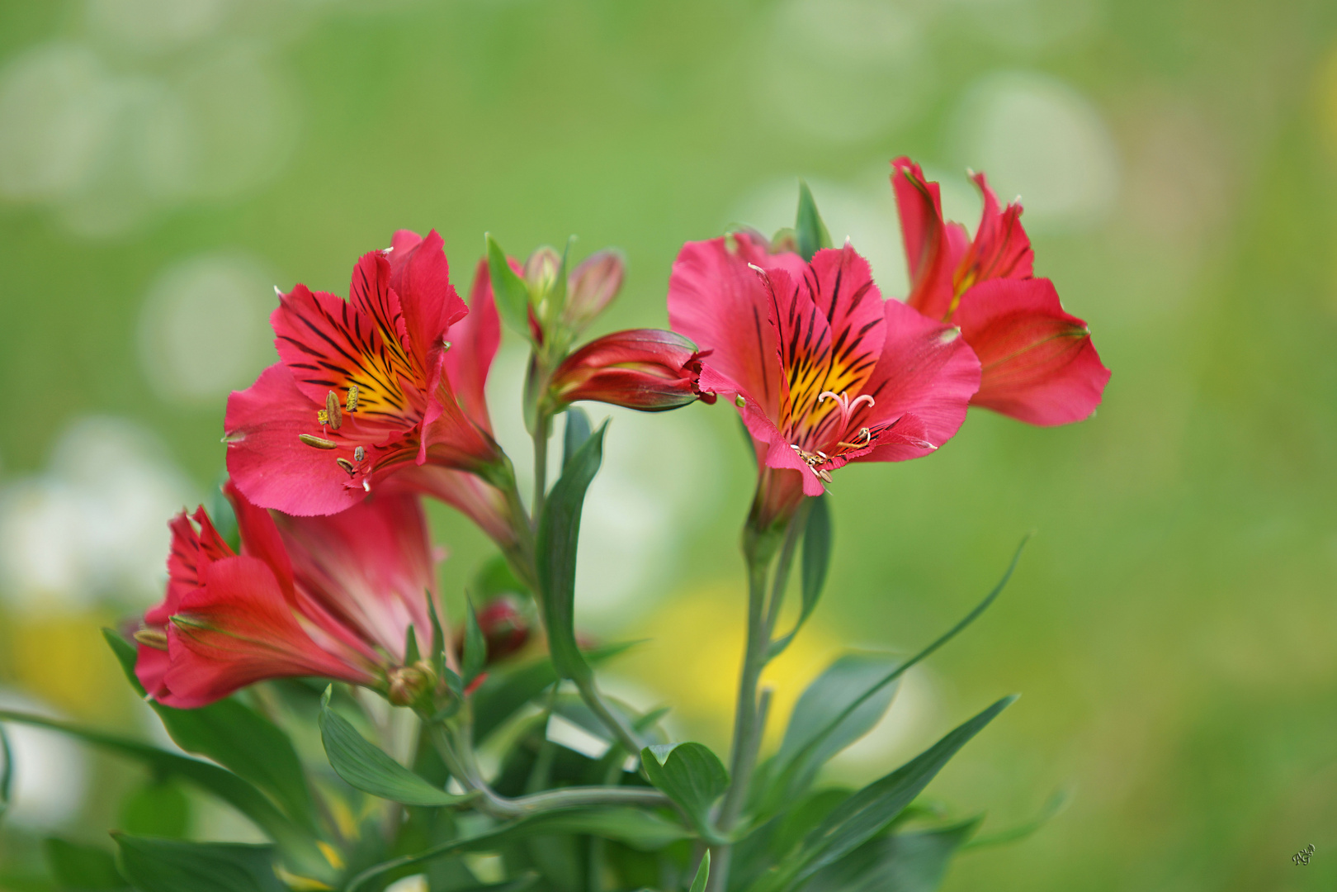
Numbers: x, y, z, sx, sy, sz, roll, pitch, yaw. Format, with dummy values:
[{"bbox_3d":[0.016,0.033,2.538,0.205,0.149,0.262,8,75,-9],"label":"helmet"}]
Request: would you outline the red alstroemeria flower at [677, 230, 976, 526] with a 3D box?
[{"bbox_3d":[0.029,-0.013,1.400,0.058,0.055,0.048,-4,10,-21],"label":"red alstroemeria flower"}]

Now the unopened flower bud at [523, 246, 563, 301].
[{"bbox_3d":[-0.025,-0.034,1.480,0.008,0.011,0.008,2,-3,0],"label":"unopened flower bud"}]

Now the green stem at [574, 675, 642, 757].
[{"bbox_3d":[-0.012,0.053,1.460,0.004,0.019,0.004,-39,0,0],"label":"green stem"}]

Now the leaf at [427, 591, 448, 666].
[{"bbox_3d":[-0.045,0.036,1.455,0.004,0.015,0.003,-10,0,30],"label":"leaf"}]

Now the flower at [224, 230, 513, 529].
[{"bbox_3d":[-0.056,-0.012,1.400,0.053,0.056,0.046,8,13,40],"label":"flower"}]

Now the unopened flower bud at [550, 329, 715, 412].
[{"bbox_3d":[-0.007,-0.014,1.390,0.032,0.015,0.015,2,-11,9],"label":"unopened flower bud"}]

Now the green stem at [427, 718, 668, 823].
[{"bbox_3d":[-0.023,0.061,1.400,0.045,0.019,0.012,0,10,0],"label":"green stem"}]

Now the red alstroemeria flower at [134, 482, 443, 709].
[{"bbox_3d":[-0.075,0.029,1.465,0.058,0.043,0.047,-8,6,-10],"label":"red alstroemeria flower"}]

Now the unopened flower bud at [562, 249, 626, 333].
[{"bbox_3d":[-0.015,-0.031,1.485,0.011,0.017,0.011,28,-6,0],"label":"unopened flower bud"}]

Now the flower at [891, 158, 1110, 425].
[{"bbox_3d":[0.064,-0.029,1.425,0.046,0.052,0.048,-4,11,-21],"label":"flower"}]

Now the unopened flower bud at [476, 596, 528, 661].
[{"bbox_3d":[-0.034,0.038,1.540,0.011,0.013,0.011,-12,6,0],"label":"unopened flower bud"}]

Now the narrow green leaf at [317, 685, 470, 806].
[{"bbox_3d":[-0.053,0.060,1.385,0.035,0.013,0.009,35,-30,0],"label":"narrow green leaf"}]

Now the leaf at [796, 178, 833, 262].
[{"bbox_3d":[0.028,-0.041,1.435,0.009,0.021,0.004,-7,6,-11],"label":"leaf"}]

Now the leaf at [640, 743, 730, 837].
[{"bbox_3d":[0.003,0.067,1.450,0.017,0.018,0.012,-6,9,15],"label":"leaf"}]

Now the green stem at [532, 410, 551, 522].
[{"bbox_3d":[-0.024,0.004,1.410,0.003,0.021,0.003,-2,6,0],"label":"green stem"}]

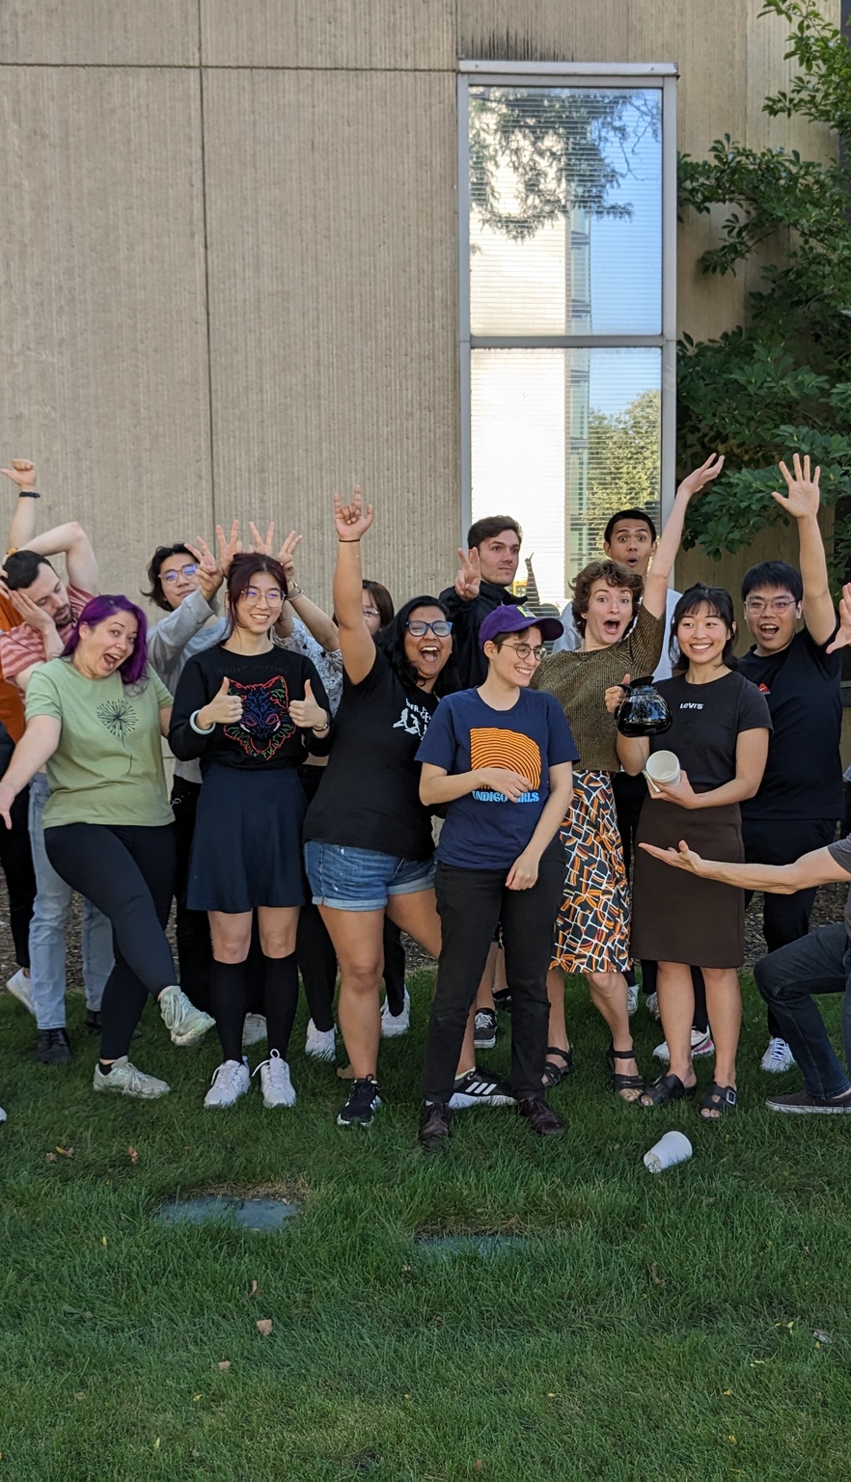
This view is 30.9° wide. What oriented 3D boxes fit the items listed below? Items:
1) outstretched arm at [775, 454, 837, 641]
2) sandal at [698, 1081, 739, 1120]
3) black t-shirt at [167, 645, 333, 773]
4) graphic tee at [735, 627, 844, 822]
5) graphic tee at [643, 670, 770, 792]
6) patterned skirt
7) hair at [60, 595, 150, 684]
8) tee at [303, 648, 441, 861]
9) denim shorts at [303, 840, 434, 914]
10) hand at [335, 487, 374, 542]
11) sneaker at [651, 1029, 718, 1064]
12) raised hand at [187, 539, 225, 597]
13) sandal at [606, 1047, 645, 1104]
[{"bbox_3d":[1.234,-0.619,5.000,0.190,0.630,0.180,-4,9,12],"label":"outstretched arm"},{"bbox_3d":[0.931,1.108,4.851,0.100,0.085,0.250,2,6,26],"label":"sandal"},{"bbox_3d":[-0.534,-0.099,4.700,0.510,0.400,0.330,-1,5,-7],"label":"black t-shirt"},{"bbox_3d":[1.168,-0.053,5.080,0.470,0.640,0.270,2,6,25],"label":"graphic tee"},{"bbox_3d":[0.841,-0.026,4.650,0.410,0.400,0.250,1,5,13],"label":"graphic tee"},{"bbox_3d":[0.508,0.418,5.000,0.360,0.670,0.290,0,5,8],"label":"patterned skirt"},{"bbox_3d":[-1.007,-0.325,4.880,0.250,0.260,0.215,11,5,-26],"label":"hair"},{"bbox_3d":[-0.134,0.046,4.880,0.500,0.660,0.320,2,6,-25],"label":"tee"},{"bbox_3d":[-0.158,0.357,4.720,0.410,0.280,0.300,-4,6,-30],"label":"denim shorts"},{"bbox_3d":[-0.211,-0.671,4.570,0.115,0.170,0.075,-1,3,-6],"label":"hand"},{"bbox_3d":[0.885,1.036,5.254,0.250,0.105,0.100,-3,5,-24],"label":"sneaker"},{"bbox_3d":[-0.756,-0.595,5.300,0.100,0.205,0.075,-18,5,11],"label":"raised hand"},{"bbox_3d":[0.628,1.045,4.840,0.100,0.110,0.255,-1,5,-7],"label":"sandal"}]

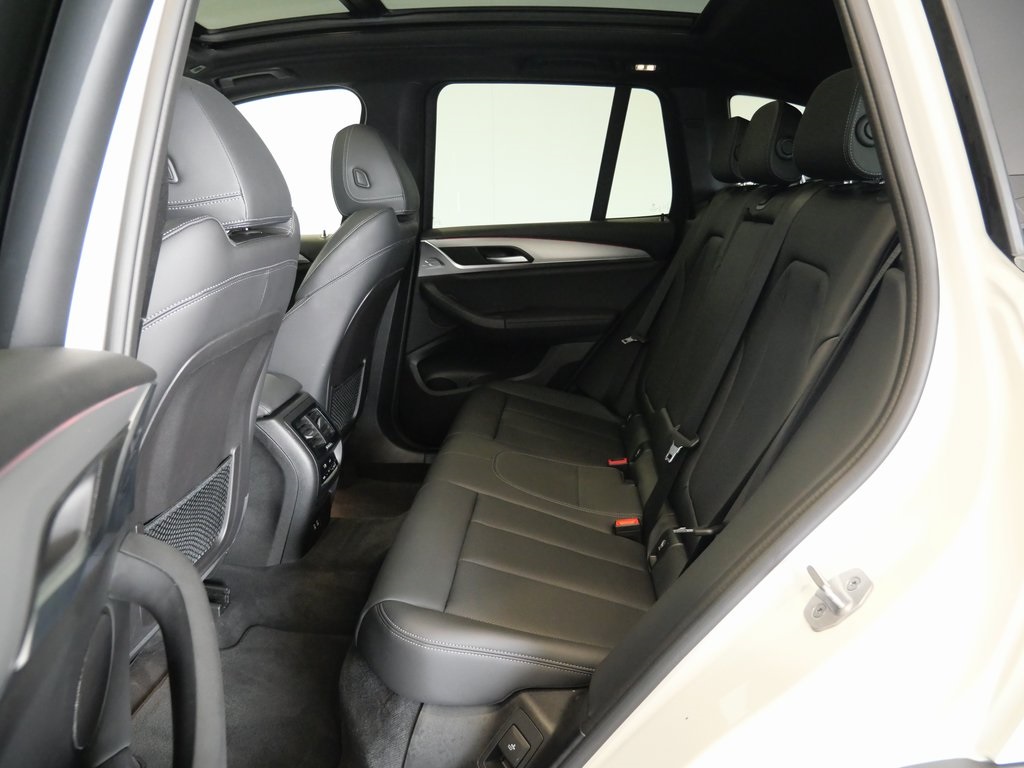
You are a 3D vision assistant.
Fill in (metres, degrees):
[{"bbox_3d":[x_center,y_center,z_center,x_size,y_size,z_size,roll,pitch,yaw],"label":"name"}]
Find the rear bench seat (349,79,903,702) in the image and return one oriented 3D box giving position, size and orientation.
[{"bbox_3d":[0.200,-0.137,1.468,0.767,0.845,1.370,1,15,4],"label":"rear bench seat"}]

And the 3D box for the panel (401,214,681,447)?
[{"bbox_3d":[0.078,-0.131,2.240,0.855,0.752,0.144,1,15,4],"label":"panel"}]

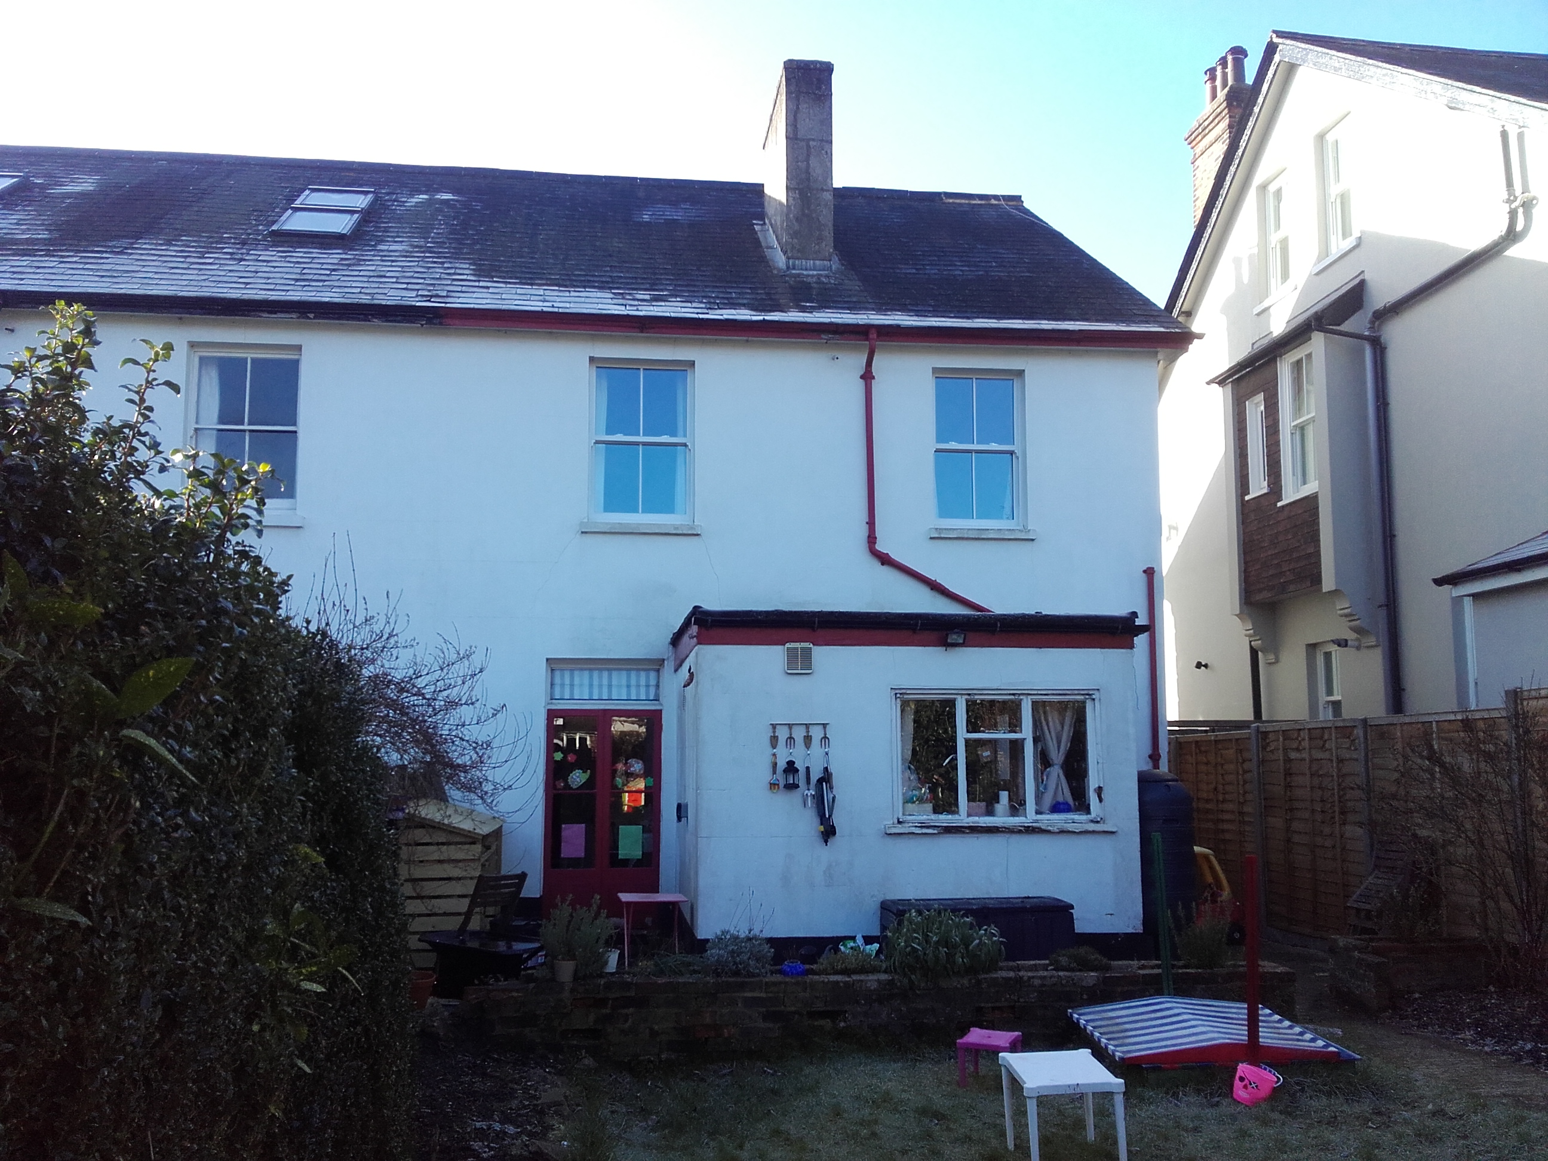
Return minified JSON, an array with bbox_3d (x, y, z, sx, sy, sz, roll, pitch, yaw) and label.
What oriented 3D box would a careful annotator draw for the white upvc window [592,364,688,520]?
[{"bbox_3d":[-1.243,-1.291,13.054,0.955,1.523,0.100,1,-7,-7],"label":"white upvc window"}]

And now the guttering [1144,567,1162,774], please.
[{"bbox_3d":[3.543,0.826,12.975,0.090,1.935,0.090,1,-7,-6],"label":"guttering"}]

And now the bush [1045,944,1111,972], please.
[{"bbox_3d":[1.727,2.134,7.840,0.381,0.153,0.330,1,-7,-6],"label":"bush"}]

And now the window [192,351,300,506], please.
[{"bbox_3d":[-4.808,-1.345,12.606,0.953,1.526,0.100,1,-7,-7],"label":"window"}]

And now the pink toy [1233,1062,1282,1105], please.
[{"bbox_3d":[2.173,2.271,6.250,0.185,0.170,0.200,18,1,-45],"label":"pink toy"}]

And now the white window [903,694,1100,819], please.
[{"bbox_3d":[1.589,1.262,9.872,1.481,0.940,0.120,1,-7,-6],"label":"white window"}]

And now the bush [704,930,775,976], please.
[{"bbox_3d":[-0.193,2.052,7.638,0.394,0.254,0.380,1,-7,-6],"label":"bush"}]

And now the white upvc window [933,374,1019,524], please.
[{"bbox_3d":[1.958,-1.254,13.457,0.883,1.508,0.100,1,-7,-7],"label":"white upvc window"}]

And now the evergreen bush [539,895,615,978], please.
[{"bbox_3d":[-1.067,1.925,7.506,0.409,0.442,0.400,1,-7,-6],"label":"evergreen bush"}]

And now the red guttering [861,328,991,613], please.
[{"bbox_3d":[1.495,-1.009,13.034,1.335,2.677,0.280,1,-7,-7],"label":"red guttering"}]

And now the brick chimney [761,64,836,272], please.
[{"bbox_3d":[0.266,-4.302,15.634,0.520,2.334,1.870,1,-7,-7],"label":"brick chimney"}]

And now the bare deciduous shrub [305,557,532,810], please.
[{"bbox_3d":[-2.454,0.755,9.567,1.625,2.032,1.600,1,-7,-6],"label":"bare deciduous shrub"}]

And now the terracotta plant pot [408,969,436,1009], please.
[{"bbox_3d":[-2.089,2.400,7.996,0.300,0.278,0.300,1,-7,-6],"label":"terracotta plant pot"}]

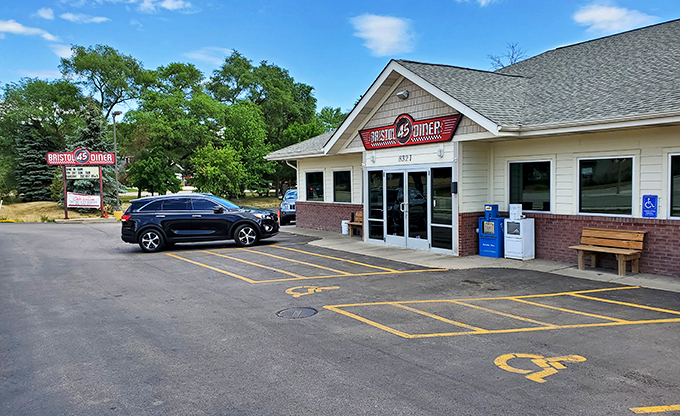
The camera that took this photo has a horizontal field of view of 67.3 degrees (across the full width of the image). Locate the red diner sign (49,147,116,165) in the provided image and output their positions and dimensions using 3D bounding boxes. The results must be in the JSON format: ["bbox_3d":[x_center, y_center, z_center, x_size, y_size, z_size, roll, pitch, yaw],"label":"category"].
[{"bbox_3d":[-15.107,-3.017,29.800,3.550,1.040,0.300,-3,4,-31],"label":"red diner sign"}]

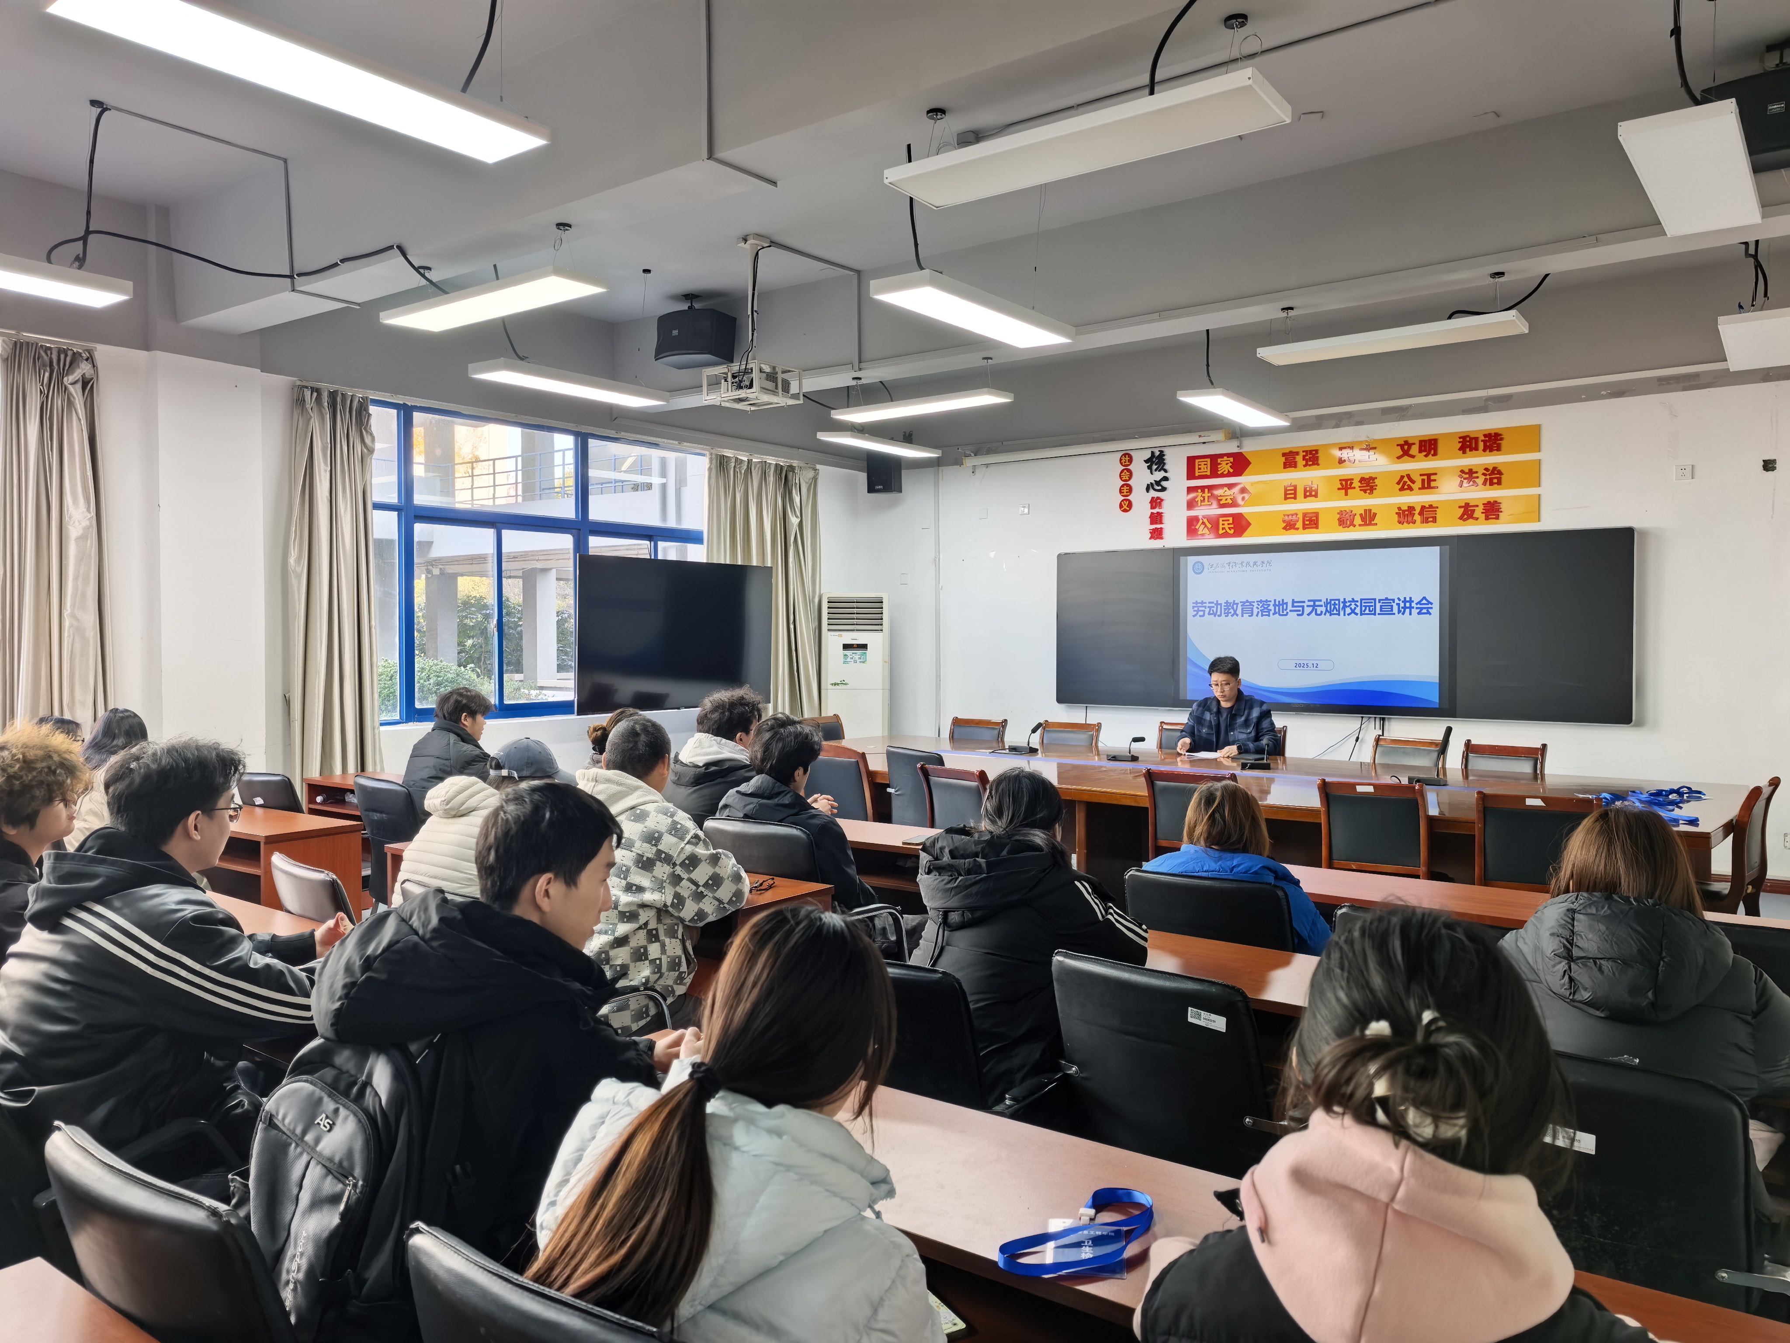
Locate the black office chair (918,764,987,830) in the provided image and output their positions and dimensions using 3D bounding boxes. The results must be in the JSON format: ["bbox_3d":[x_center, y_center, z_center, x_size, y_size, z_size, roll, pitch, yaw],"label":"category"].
[{"bbox_3d":[0.457,0.872,5.757,0.470,0.910,0.560,2,2,44],"label":"black office chair"}]

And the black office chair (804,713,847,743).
[{"bbox_3d":[-0.289,0.788,8.895,0.570,0.910,0.490,1,2,27],"label":"black office chair"}]

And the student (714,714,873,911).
[{"bbox_3d":[-0.262,0.782,4.391,0.580,1.240,0.800,1,2,36],"label":"student"}]

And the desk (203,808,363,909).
[{"bbox_3d":[-3.015,1.003,5.480,1.750,0.750,0.410,1,2,36],"label":"desk"}]

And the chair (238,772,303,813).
[{"bbox_3d":[-2.889,0.931,6.205,0.550,0.890,0.580,1,2,30],"label":"chair"}]

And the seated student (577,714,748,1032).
[{"bbox_3d":[-0.692,0.791,3.644,0.580,1.310,0.780,1,2,32],"label":"seated student"}]

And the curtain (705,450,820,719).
[{"bbox_3d":[-1.055,-0.294,10.070,0.170,2.810,1.300,1,2,37],"label":"curtain"}]

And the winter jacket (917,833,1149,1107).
[{"bbox_3d":[0.286,0.676,2.482,0.560,0.740,0.540,1,2,40],"label":"winter jacket"}]

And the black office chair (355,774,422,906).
[{"bbox_3d":[-2.136,0.941,5.800,0.550,0.890,0.580,1,2,41],"label":"black office chair"}]

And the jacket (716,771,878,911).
[{"bbox_3d":[-0.315,0.644,4.314,0.560,0.600,0.550,1,2,36],"label":"jacket"}]

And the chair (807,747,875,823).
[{"bbox_3d":[-0.145,0.845,6.583,0.480,0.920,0.570,1,2,41],"label":"chair"}]

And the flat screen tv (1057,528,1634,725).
[{"bbox_3d":[2.921,-0.307,8.771,4.006,1.202,0.090,1,2,37],"label":"flat screen tv"}]

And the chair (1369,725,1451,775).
[{"bbox_3d":[3.065,0.869,7.564,0.480,0.910,0.560,1,2,38],"label":"chair"}]

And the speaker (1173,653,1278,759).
[{"bbox_3d":[2.171,0.592,8.183,0.640,1.380,0.780,1,2,28],"label":"speaker"}]

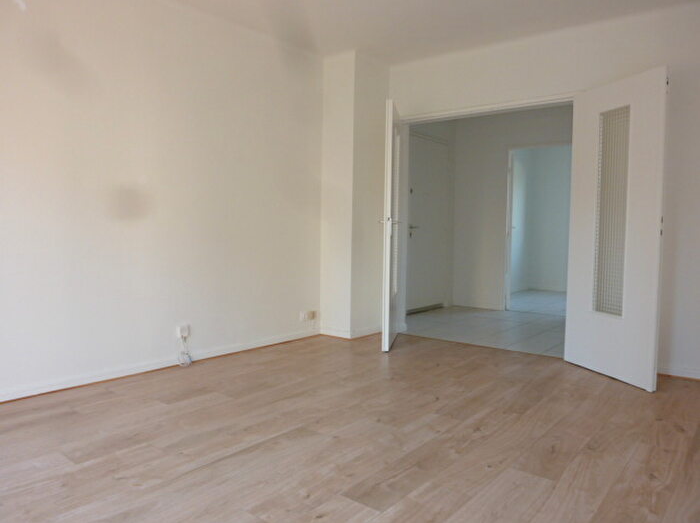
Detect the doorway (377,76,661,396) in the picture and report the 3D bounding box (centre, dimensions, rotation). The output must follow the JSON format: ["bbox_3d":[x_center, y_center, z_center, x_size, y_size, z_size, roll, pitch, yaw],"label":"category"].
[{"bbox_3d":[1.137,-0.266,3.947,2.270,2.050,0.780,3,4,38],"label":"doorway"}]

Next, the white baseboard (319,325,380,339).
[{"bbox_3d":[0.035,0.655,4.897,0.374,0.075,0.562,3,4,38],"label":"white baseboard"}]

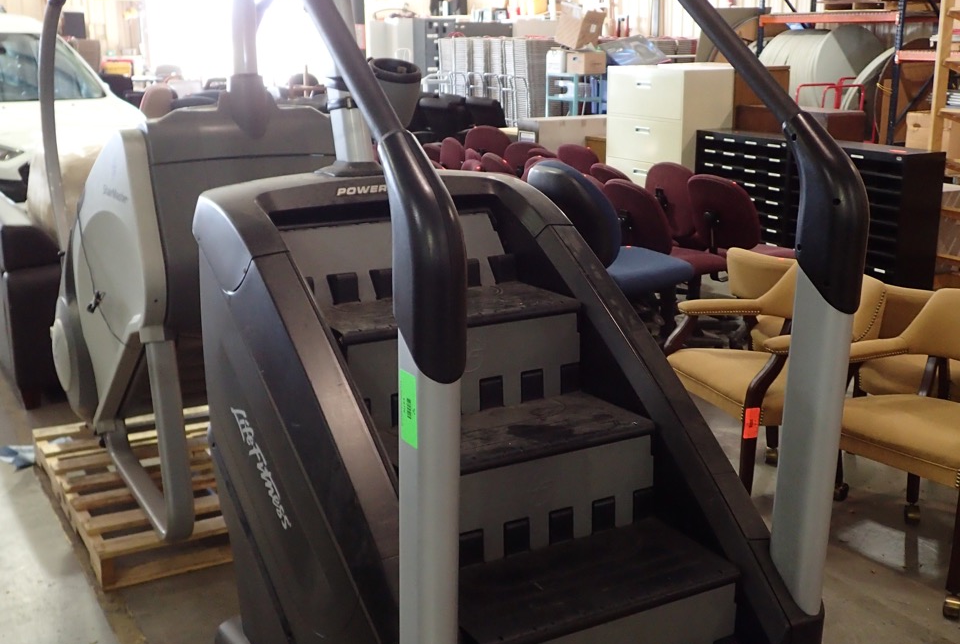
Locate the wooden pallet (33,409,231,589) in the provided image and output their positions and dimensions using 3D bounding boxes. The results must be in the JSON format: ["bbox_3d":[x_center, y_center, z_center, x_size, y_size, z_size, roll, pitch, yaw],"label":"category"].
[{"bbox_3d":[-0.956,0.536,3.996,1.020,0.120,1.220,-9,17,-28],"label":"wooden pallet"}]

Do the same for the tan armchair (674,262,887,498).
[{"bbox_3d":[1.012,0.220,3.888,0.610,0.810,0.610,-6,16,-22],"label":"tan armchair"}]

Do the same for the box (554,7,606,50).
[{"bbox_3d":[1.042,-3.053,11.500,0.330,0.380,0.330,-6,27,-43],"label":"box"}]

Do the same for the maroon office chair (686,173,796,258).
[{"bbox_3d":[1.438,-0.321,5.671,0.610,0.880,0.580,-7,16,-24],"label":"maroon office chair"}]

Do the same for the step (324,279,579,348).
[{"bbox_3d":[-0.088,-0.015,2.396,0.543,0.040,0.258,-8,17,-28],"label":"step"}]

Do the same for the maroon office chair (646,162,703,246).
[{"bbox_3d":[1.266,-0.484,6.359,0.640,0.900,0.600,-11,18,-36],"label":"maroon office chair"}]

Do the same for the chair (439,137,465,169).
[{"bbox_3d":[0.074,-0.855,7.800,0.640,0.900,0.600,-6,16,-21],"label":"chair"}]

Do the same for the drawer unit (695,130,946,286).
[{"bbox_3d":[2.058,-0.677,7.037,0.326,0.930,1.768,-8,17,-28],"label":"drawer unit"}]

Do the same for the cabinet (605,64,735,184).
[{"bbox_3d":[1.353,-1.155,8.047,0.480,1.340,0.765,-10,18,-33],"label":"cabinet"}]

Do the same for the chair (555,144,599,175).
[{"bbox_3d":[0.855,-0.718,7.179,0.600,0.880,0.580,-8,17,-25],"label":"chair"}]

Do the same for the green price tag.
[{"bbox_3d":[-0.095,0.117,1.496,0.002,0.100,0.050,-8,17,-28],"label":"green price tag"}]

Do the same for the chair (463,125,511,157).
[{"bbox_3d":[0.242,-1.100,8.628,0.580,0.880,0.600,10,18,34],"label":"chair"}]

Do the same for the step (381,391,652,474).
[{"bbox_3d":[0.044,0.233,2.214,0.543,0.040,0.258,-8,17,-28],"label":"step"}]

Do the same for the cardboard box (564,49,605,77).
[{"bbox_3d":[1.192,-2.912,12.472,0.290,0.255,0.400,-6,16,-19],"label":"cardboard box"}]

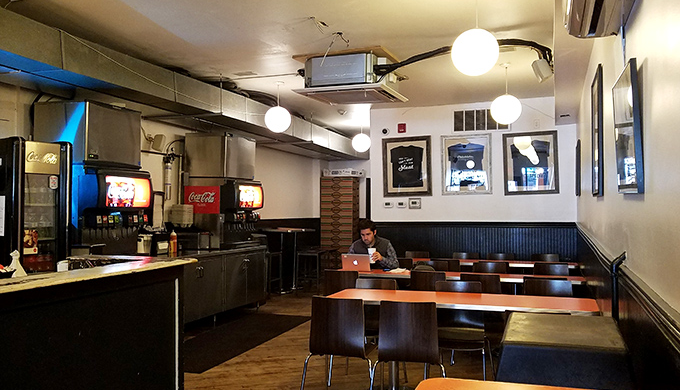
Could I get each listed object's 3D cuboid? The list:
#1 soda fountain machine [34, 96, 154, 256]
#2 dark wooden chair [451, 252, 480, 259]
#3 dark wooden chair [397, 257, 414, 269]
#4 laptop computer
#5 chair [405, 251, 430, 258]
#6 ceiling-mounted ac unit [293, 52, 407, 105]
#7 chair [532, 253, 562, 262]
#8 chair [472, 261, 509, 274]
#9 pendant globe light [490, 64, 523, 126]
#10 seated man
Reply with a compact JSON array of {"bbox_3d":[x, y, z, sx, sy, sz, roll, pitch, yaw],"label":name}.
[{"bbox_3d":[-2.582,-0.116,5.520,0.930,1.600,0.750,-1,-2,23],"label":"soda fountain machine"},{"bbox_3d":[1.723,1.255,7.069,0.480,0.835,0.520,-1,-3,23],"label":"dark wooden chair"},{"bbox_3d":[0.780,1.170,6.215,0.510,0.820,0.500,-1,-2,23],"label":"dark wooden chair"},{"bbox_3d":[0.191,0.738,5.591,0.315,0.195,0.280,-1,-2,17],"label":"laptop computer"},{"bbox_3d":[1.074,1.270,7.343,0.480,0.835,0.520,-1,-3,23],"label":"chair"},{"bbox_3d":[0.147,-1.284,5.757,0.960,0.340,0.890,-1,-3,23],"label":"ceiling-mounted ac unit"},{"bbox_3d":[2.686,1.233,6.661,0.480,0.835,0.520,-1,-3,23],"label":"chair"},{"bbox_3d":[1.590,1.166,5.494,0.520,0.840,0.500,-1,-2,24],"label":"chair"},{"bbox_3d":[1.785,-1.068,5.459,0.315,0.640,0.315,-1,-2,23],"label":"pendant globe light"},{"bbox_3d":[0.412,0.950,5.957,0.560,1.310,0.760,-1,-2,24],"label":"seated man"}]

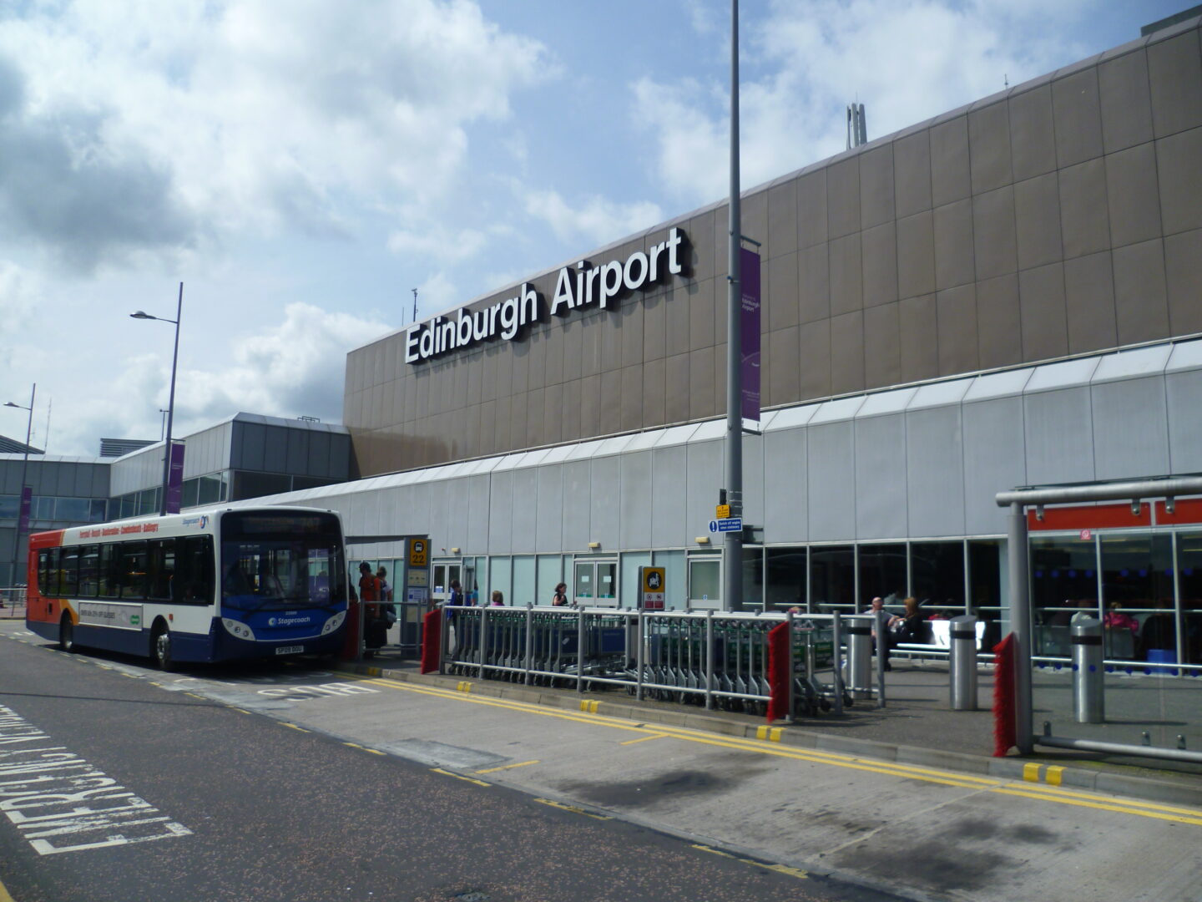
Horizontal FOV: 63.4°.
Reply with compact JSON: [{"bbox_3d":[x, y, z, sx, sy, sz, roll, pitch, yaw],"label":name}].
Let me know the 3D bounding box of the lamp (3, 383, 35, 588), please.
[{"bbox_3d":[-35.304,2.540,57.695,1.950,13.400,0.400,9,-11,-40],"label":"lamp"}]

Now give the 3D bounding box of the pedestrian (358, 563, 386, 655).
[{"bbox_3d":[-4.738,3.279,19.824,0.550,1.900,0.420,-2,-9,23],"label":"pedestrian"}]

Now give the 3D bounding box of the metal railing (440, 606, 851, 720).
[{"bbox_3d":[0.205,2.878,14.161,1.300,1.210,7.200,9,-11,-40],"label":"metal railing"}]

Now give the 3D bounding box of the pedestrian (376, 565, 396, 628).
[{"bbox_3d":[-4.656,3.482,20.935,0.500,1.840,0.450,-6,-11,40],"label":"pedestrian"}]

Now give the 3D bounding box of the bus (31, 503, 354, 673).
[{"bbox_3d":[-9.596,3.030,21.407,2.500,2.900,12.100,9,-12,-42],"label":"bus"}]

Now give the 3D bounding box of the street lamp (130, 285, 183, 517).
[{"bbox_3d":[-17.470,-0.177,37.209,1.950,13.400,0.400,9,-11,-40],"label":"street lamp"}]

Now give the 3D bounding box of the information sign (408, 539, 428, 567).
[{"bbox_3d":[-4.018,2.253,21.500,0.430,0.600,0.080,9,-11,-40],"label":"information sign"}]

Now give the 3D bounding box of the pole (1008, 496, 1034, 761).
[{"bbox_3d":[3.916,1.653,9.080,0.165,2.310,0.165,9,-11,-40],"label":"pole"}]

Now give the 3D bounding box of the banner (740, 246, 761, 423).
[{"bbox_3d":[2.457,-1.919,16.020,0.520,2.860,0.040,9,-11,-40],"label":"banner"}]

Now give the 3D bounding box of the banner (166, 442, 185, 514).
[{"bbox_3d":[-16.554,1.076,37.840,0.520,2.720,0.040,9,-11,-40],"label":"banner"}]

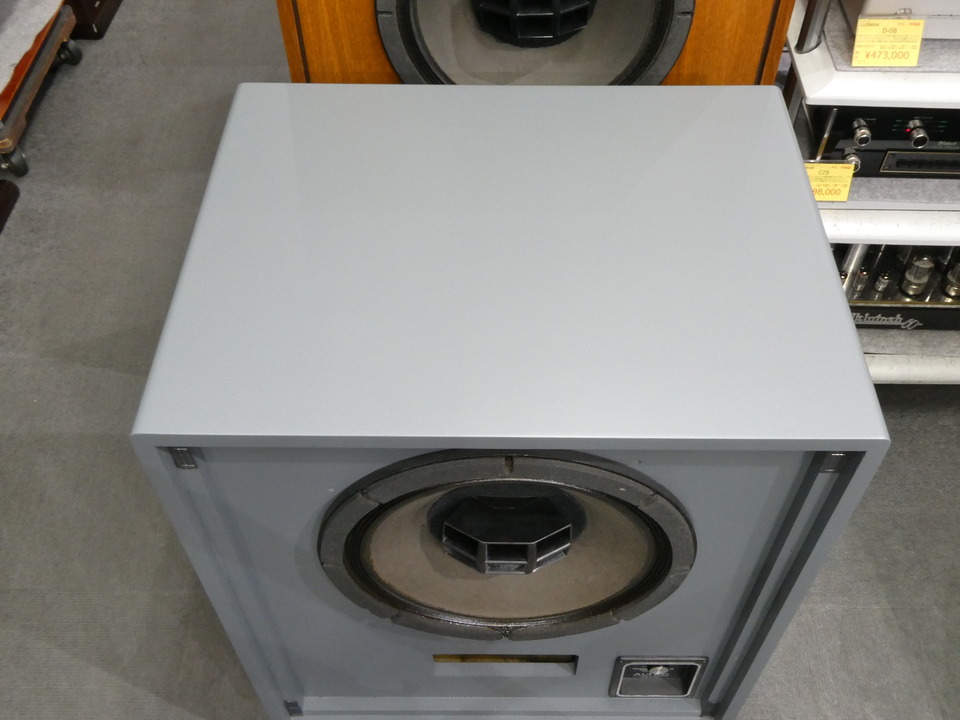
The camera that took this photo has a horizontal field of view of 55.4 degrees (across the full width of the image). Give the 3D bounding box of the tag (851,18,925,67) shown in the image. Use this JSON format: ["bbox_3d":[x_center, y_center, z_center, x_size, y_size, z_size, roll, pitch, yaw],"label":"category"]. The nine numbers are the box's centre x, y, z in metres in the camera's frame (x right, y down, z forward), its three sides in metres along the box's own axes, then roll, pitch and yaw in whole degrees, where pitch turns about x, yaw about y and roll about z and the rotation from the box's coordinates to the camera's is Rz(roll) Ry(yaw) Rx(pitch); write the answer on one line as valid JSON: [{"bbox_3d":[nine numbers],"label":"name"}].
[{"bbox_3d":[0.563,-0.436,1.262,0.089,0.061,0.004,1,20,1],"label":"tag"}]

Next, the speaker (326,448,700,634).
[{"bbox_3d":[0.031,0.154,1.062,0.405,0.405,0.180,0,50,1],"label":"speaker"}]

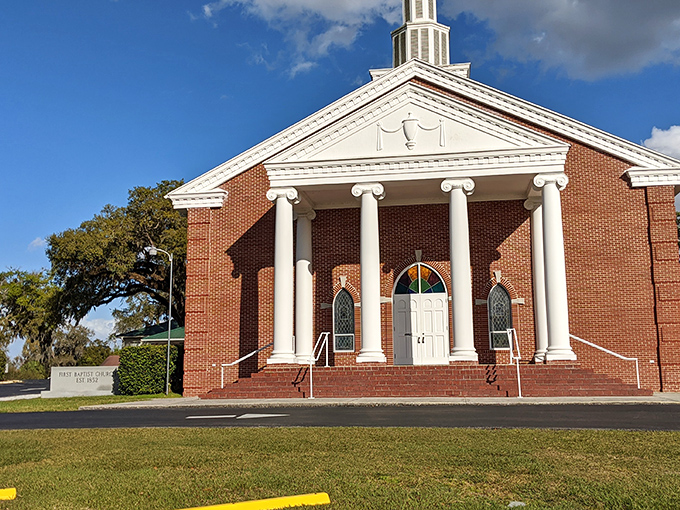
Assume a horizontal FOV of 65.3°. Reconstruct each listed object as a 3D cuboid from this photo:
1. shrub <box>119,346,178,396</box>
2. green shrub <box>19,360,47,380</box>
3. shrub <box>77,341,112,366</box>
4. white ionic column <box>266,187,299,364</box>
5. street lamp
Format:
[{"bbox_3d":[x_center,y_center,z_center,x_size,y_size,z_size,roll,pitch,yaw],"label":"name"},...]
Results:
[{"bbox_3d":[-7.400,4.450,20.600,1.950,1.830,1.350,-2,-9,6],"label":"shrub"},{"bbox_3d":[-21.200,8.000,36.500,1.700,1.350,1.500,-2,-9,6],"label":"green shrub"},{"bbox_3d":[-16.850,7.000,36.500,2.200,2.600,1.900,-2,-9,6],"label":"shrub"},{"bbox_3d":[-1.770,0.574,16.600,0.950,5.540,0.850,-2,-9,6],"label":"white ionic column"},{"bbox_3d":[-6.830,2.390,19.760,1.050,5.450,0.350,-2,-9,6],"label":"street lamp"}]

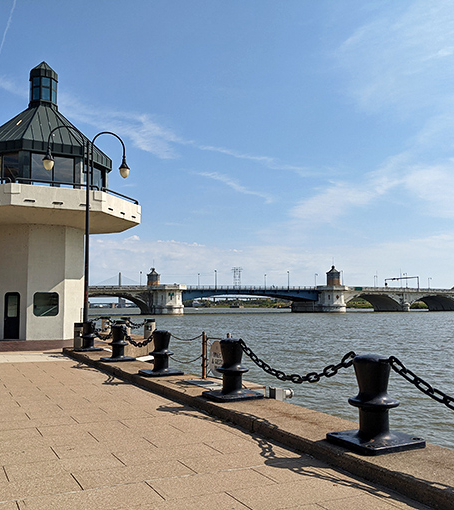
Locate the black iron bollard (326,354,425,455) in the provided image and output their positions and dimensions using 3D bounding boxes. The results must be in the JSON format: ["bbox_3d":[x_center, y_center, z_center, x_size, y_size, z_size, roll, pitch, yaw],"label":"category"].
[{"bbox_3d":[1.521,1.497,5.504,0.694,0.878,0.694,3,-6,-28],"label":"black iron bollard"}]

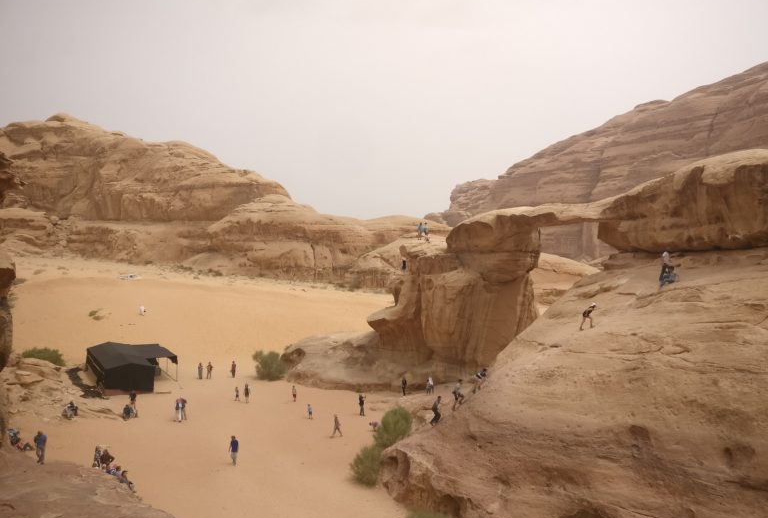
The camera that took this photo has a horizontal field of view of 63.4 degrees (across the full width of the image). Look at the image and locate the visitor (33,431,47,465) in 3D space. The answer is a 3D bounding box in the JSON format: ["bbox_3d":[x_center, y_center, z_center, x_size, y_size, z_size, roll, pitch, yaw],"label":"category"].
[{"bbox_3d":[-18.557,10.176,33.500,0.620,1.740,0.500,1,-1,14],"label":"visitor"}]

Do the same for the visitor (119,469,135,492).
[{"bbox_3d":[-12.504,10.793,30.200,0.900,0.950,0.600,1,-1,12],"label":"visitor"}]

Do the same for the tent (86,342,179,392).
[{"bbox_3d":[-25.259,10.834,62.990,7.370,2.900,13.970,1,-1,-31],"label":"tent"}]

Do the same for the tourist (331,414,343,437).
[{"bbox_3d":[-3.442,12.166,45.200,0.750,1.700,0.500,1,-1,-9],"label":"tourist"}]

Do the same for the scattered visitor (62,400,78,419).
[{"bbox_3d":[-22.962,11.097,45.500,0.800,1.200,0.800,1,-1,-27],"label":"scattered visitor"}]

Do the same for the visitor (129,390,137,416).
[{"bbox_3d":[-18.601,10.700,46.000,0.520,1.720,0.420,1,-1,18],"label":"visitor"}]

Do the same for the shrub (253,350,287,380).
[{"bbox_3d":[-12.133,11.262,66.000,3.500,3.100,3.300,1,-1,0],"label":"shrub"}]

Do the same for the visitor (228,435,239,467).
[{"bbox_3d":[-8.952,11.405,36.900,0.550,1.760,0.420,1,-1,9],"label":"visitor"}]

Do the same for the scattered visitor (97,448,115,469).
[{"bbox_3d":[-13.898,10.021,31.000,0.700,1.020,0.700,1,-1,-24],"label":"scattered visitor"}]

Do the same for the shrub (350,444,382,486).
[{"bbox_3d":[-0.935,11.531,35.200,1.950,2.000,1.950,1,-1,0],"label":"shrub"}]

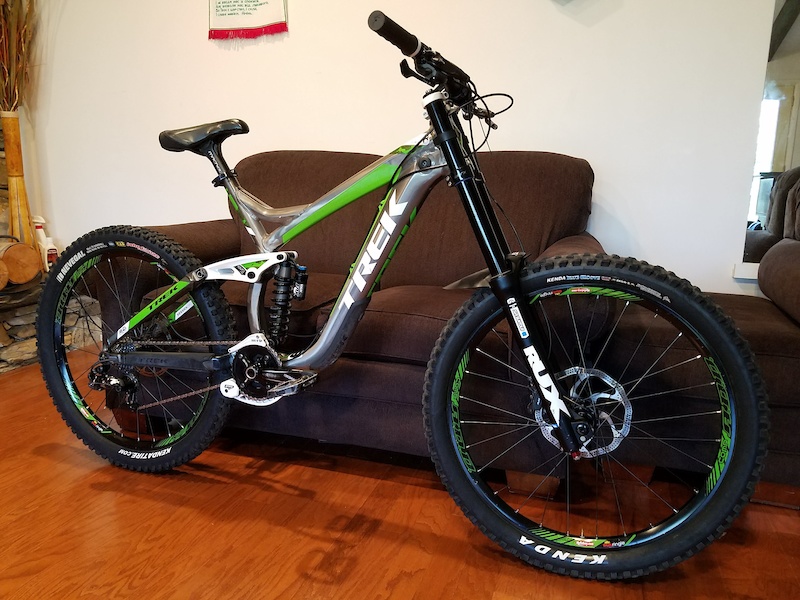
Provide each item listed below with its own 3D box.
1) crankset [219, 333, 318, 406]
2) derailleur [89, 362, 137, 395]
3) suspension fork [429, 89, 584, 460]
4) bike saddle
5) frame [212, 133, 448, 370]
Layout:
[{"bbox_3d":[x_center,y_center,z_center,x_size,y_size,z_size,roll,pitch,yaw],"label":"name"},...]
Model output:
[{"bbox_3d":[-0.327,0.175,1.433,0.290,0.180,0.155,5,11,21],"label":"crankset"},{"bbox_3d":[-0.776,0.214,1.640,0.140,0.105,0.075,5,11,21],"label":"derailleur"},{"bbox_3d":[0.242,-0.066,1.289,0.125,0.790,0.200,-22,0,23],"label":"suspension fork"},{"bbox_3d":[-0.493,-0.414,1.528,0.270,0.085,0.140,5,11,21],"label":"bike saddle"},{"bbox_3d":[-0.182,-0.094,1.450,0.650,0.600,0.110,5,11,21],"label":"frame"}]

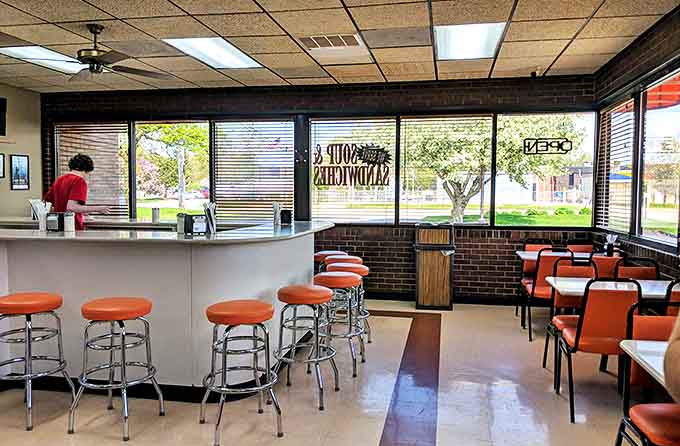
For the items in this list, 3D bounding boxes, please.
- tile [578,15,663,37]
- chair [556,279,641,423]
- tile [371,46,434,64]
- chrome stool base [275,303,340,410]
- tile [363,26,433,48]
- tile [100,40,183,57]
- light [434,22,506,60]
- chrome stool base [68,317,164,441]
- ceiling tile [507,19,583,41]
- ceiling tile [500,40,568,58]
[{"bbox_3d":[2.287,-1.622,4.380,0.540,0.025,0.600,1,4,11],"label":"tile"},{"bbox_3d":[1.724,0.788,3.502,0.450,0.890,0.570,1,4,11],"label":"chair"},{"bbox_3d":[0.629,-1.681,5.283,0.600,0.025,0.600,1,4,11],"label":"tile"},{"bbox_3d":[-0.233,0.844,3.553,0.430,0.640,0.430,1,4,11],"label":"chrome stool base"},{"bbox_3d":[0.519,-1.652,4.715,0.600,0.025,0.600,1,4,11],"label":"tile"},{"bbox_3d":[-1.877,-1.692,5.169,0.600,0.025,0.600,1,4,11],"label":"tile"},{"bbox_3d":[1.179,-1.673,4.881,0.610,0.070,1.210,1,4,11],"label":"light"},{"bbox_3d":[-1.305,0.822,3.125,0.430,0.720,0.430,1,4,11],"label":"chrome stool base"},{"bbox_3d":[1.707,-1.621,4.456,0.605,0.020,0.605,1,4,11],"label":"ceiling tile"},{"bbox_3d":[1.821,-1.656,5.039,0.605,0.020,0.605,1,4,11],"label":"ceiling tile"}]

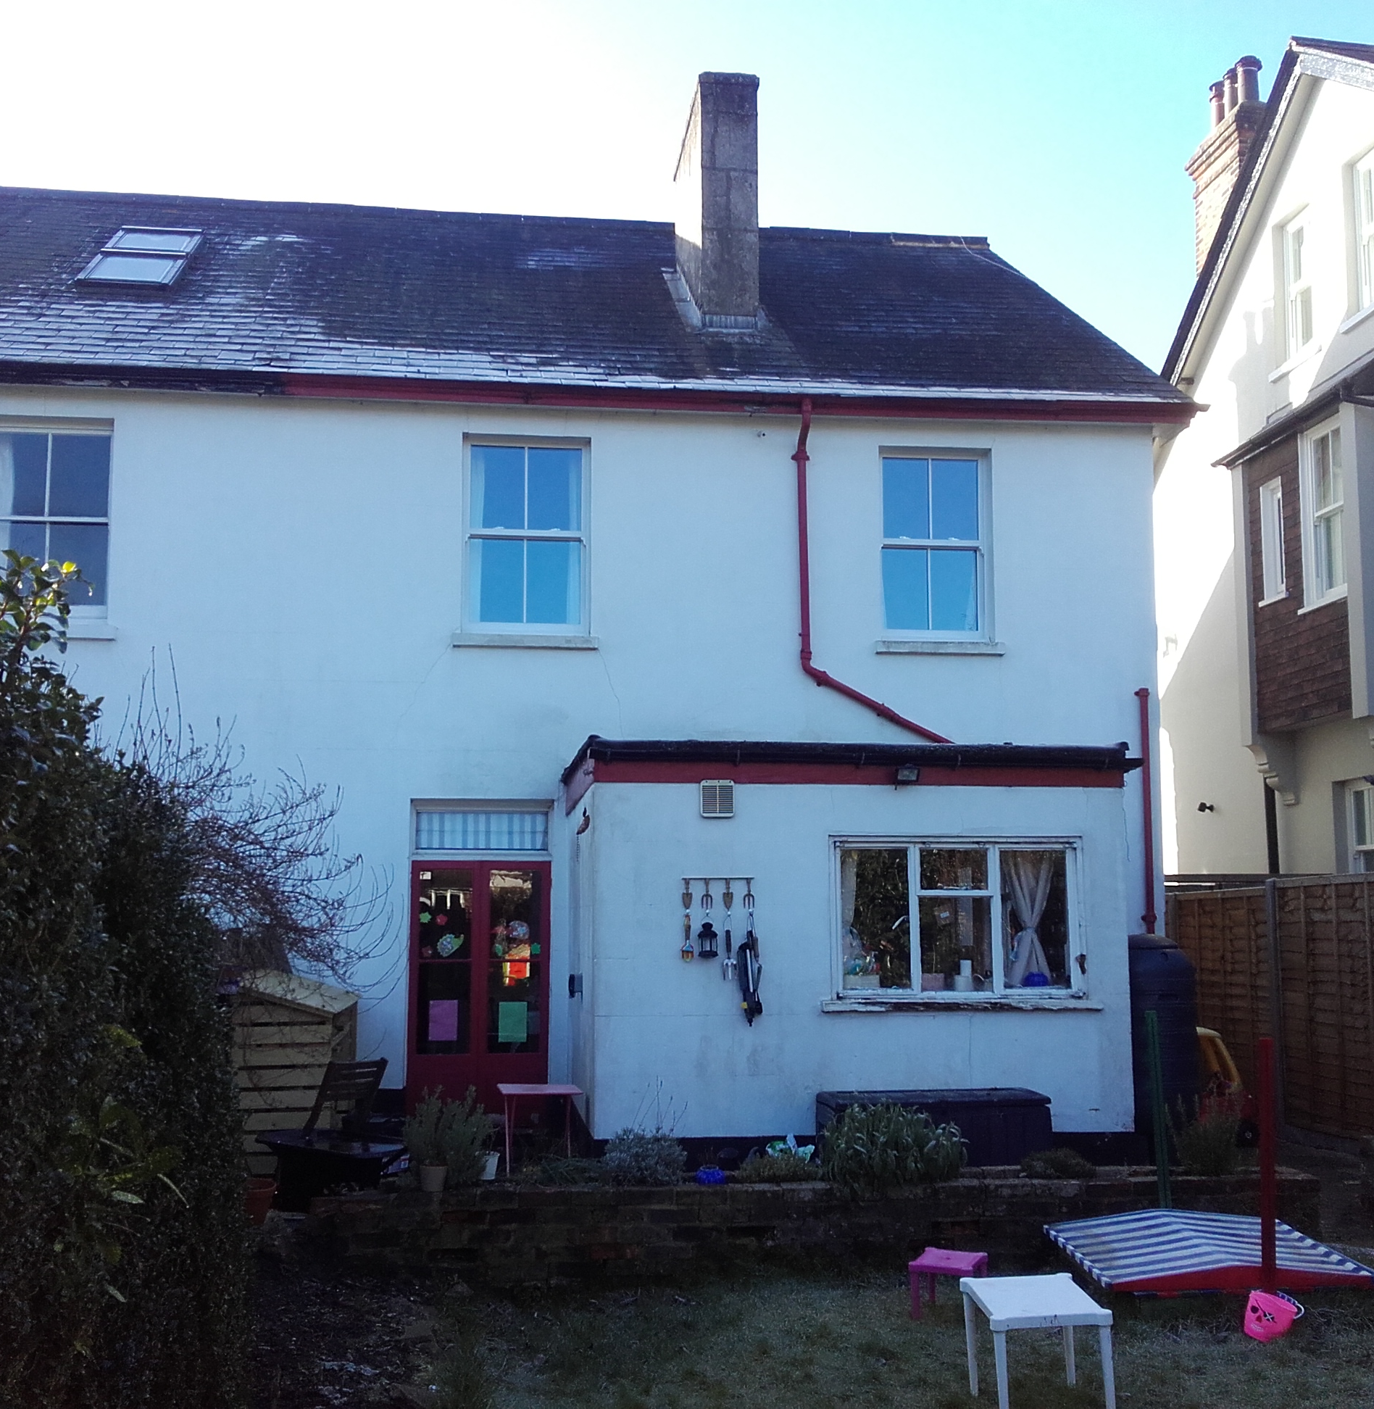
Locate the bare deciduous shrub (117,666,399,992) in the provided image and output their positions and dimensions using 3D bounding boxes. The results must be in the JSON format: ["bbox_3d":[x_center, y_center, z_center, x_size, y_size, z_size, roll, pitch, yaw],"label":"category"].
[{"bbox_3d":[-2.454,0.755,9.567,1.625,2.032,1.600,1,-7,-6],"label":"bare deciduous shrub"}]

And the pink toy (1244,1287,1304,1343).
[{"bbox_3d":[2.173,2.271,6.250,0.185,0.170,0.200,18,1,-45],"label":"pink toy"}]

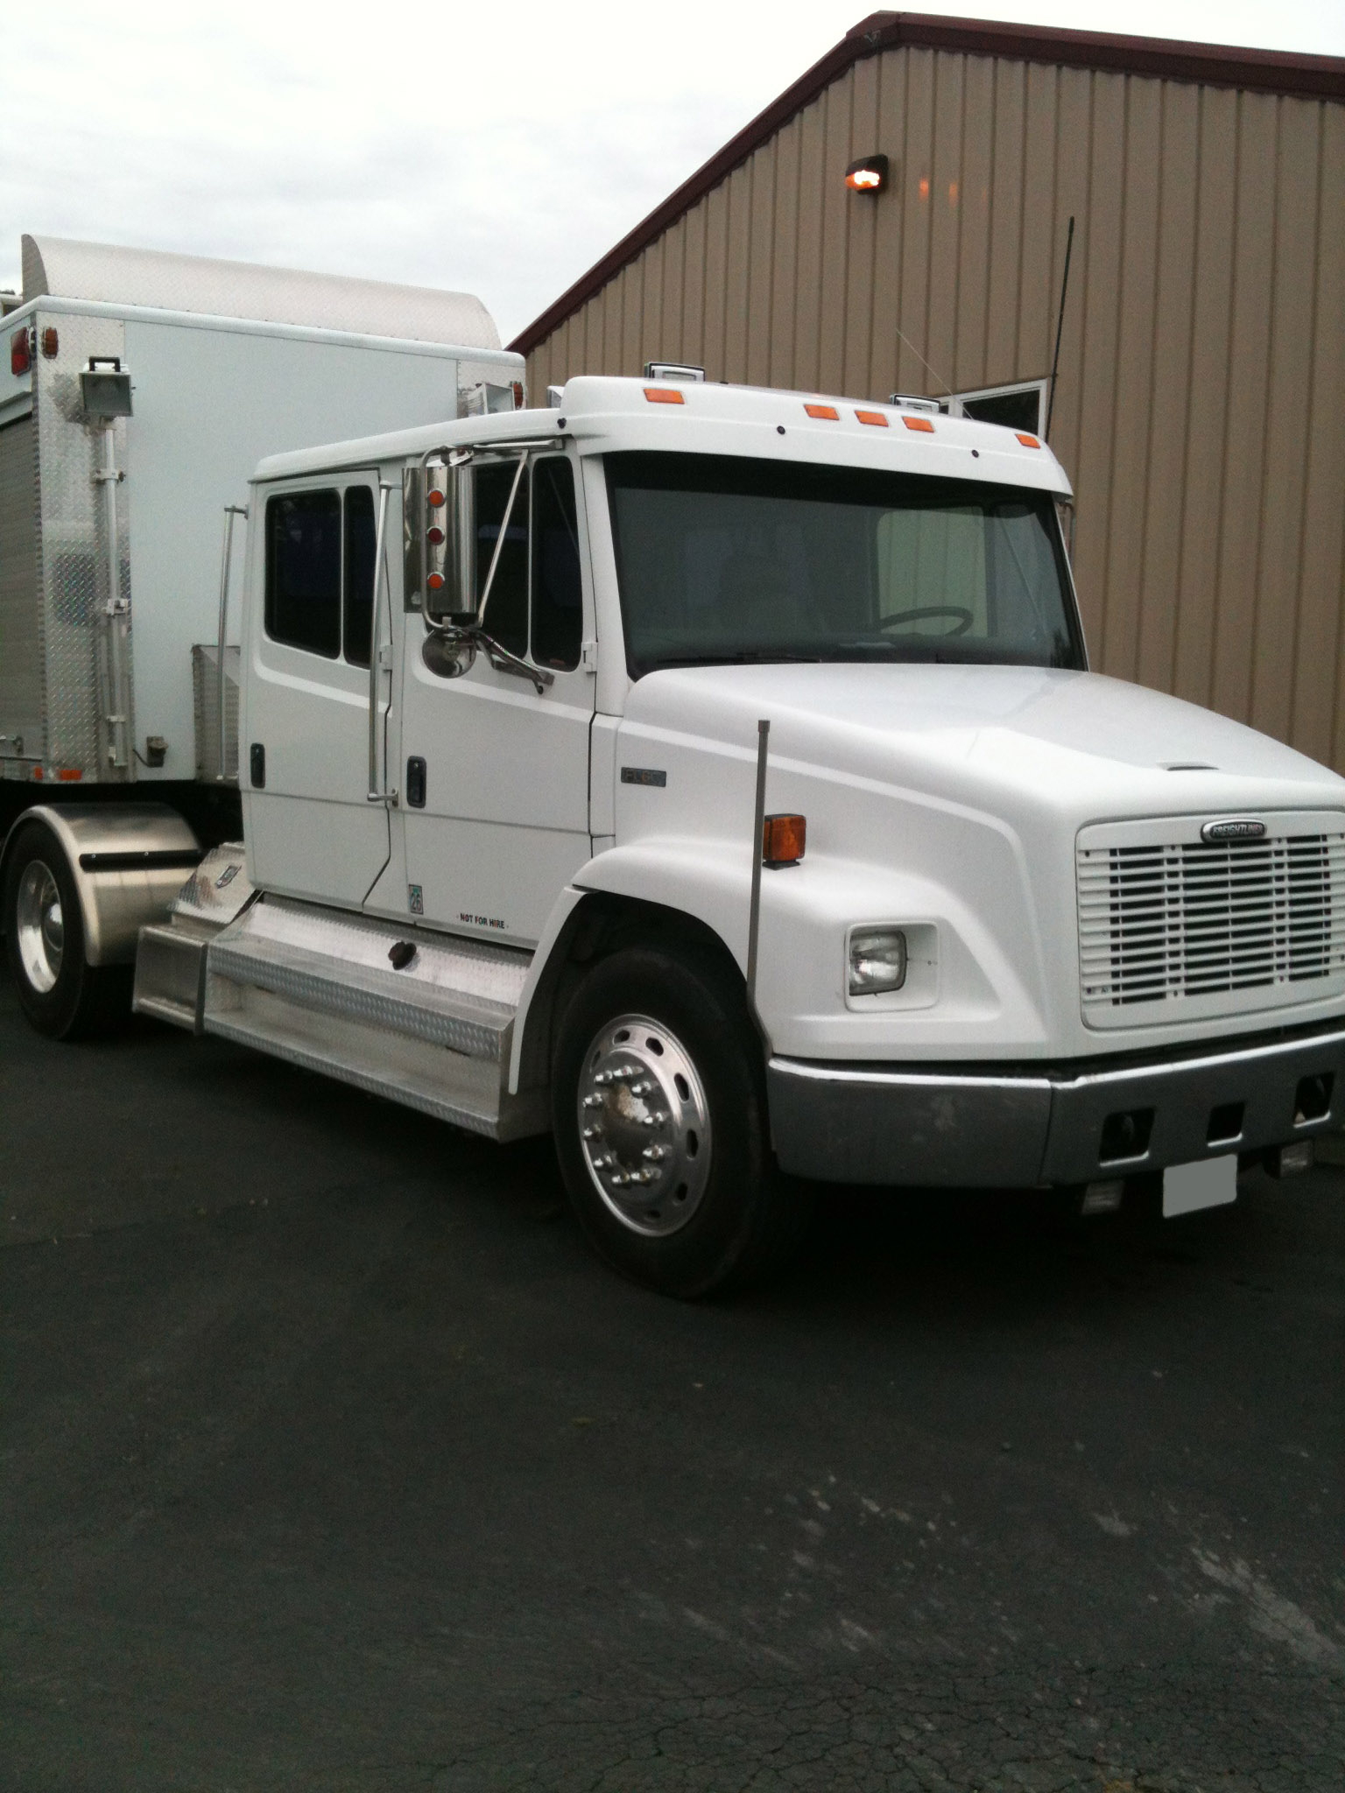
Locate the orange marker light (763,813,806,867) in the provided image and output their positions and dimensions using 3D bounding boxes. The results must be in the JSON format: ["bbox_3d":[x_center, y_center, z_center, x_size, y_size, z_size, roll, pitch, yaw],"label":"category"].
[{"bbox_3d":[0.275,-0.141,4.558,0.108,0.130,0.065,-4,8,-37],"label":"orange marker light"}]

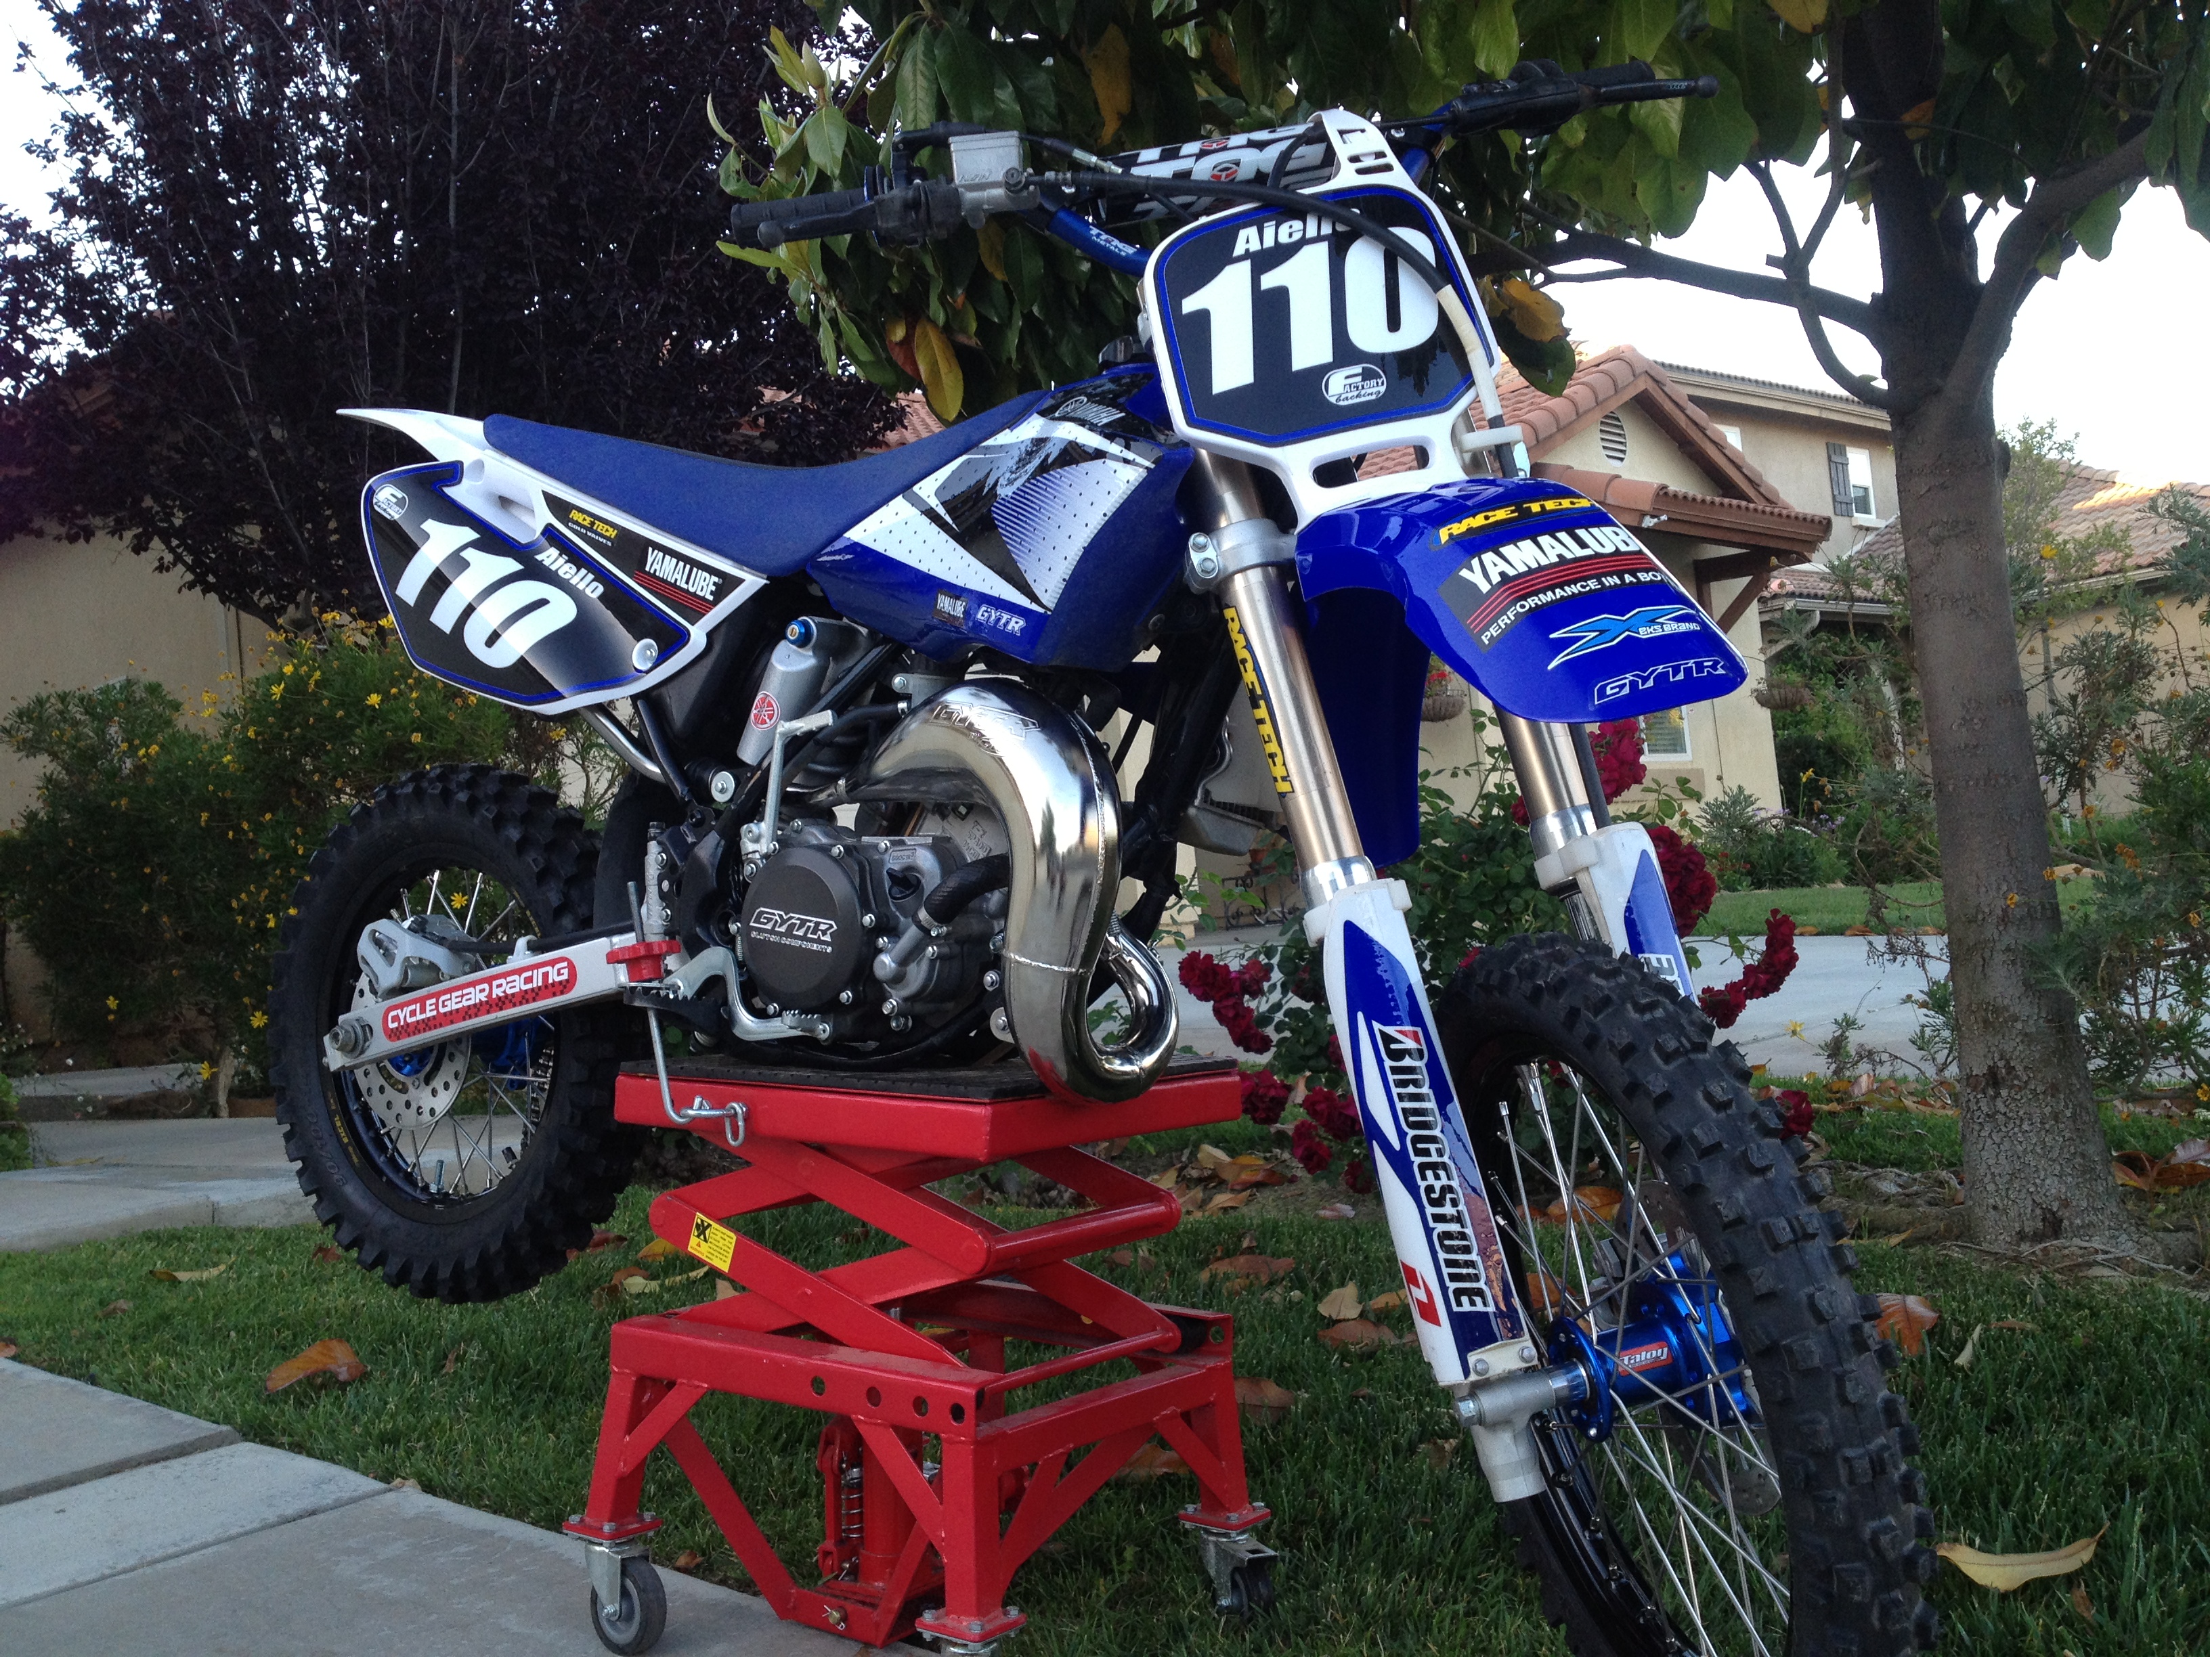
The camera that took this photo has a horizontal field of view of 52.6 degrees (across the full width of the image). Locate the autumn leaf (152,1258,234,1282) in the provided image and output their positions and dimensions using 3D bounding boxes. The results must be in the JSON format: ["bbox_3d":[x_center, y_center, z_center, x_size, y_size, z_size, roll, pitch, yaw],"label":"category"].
[{"bbox_3d":[-1.307,0.635,3.200,0.125,0.028,0.045,-2,-2,-15],"label":"autumn leaf"}]

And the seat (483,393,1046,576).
[{"bbox_3d":[-0.319,-0.307,2.000,0.650,0.170,0.190,9,4,36],"label":"seat"}]

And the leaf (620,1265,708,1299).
[{"bbox_3d":[-0.611,0.632,3.120,0.130,0.030,0.050,-2,-2,-21],"label":"leaf"}]

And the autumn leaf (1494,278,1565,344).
[{"bbox_3d":[0.551,-0.672,2.900,0.090,0.085,0.050,-6,-3,0],"label":"autumn leaf"}]

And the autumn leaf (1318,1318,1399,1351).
[{"bbox_3d":[0.342,0.680,3.000,0.115,0.035,0.070,-2,-2,0],"label":"autumn leaf"}]

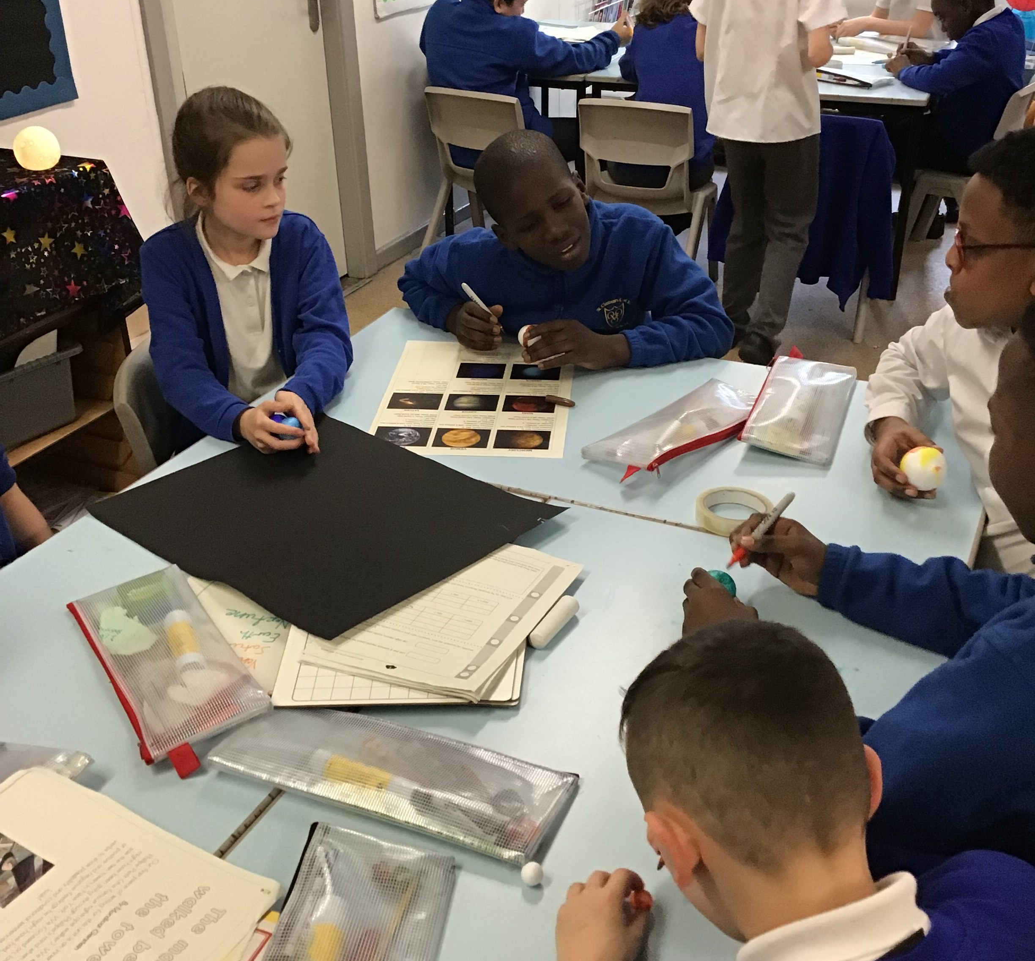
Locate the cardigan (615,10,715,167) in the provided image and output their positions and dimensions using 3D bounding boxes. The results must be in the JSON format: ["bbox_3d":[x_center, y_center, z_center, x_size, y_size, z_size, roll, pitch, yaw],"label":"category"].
[{"bbox_3d":[0.490,-1.275,4.019,0.370,0.470,0.330,12,31,23],"label":"cardigan"}]

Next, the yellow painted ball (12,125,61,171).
[{"bbox_3d":[-1.035,-0.716,2.664,0.105,0.102,0.105,-1,28,1],"label":"yellow painted ball"}]

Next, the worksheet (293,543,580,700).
[{"bbox_3d":[-0.080,0.146,1.439,0.210,0.020,0.290,11,31,22],"label":"worksheet"}]

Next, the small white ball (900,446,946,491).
[{"bbox_3d":[0.541,-0.017,1.647,0.060,0.060,0.060,-1,29,1],"label":"small white ball"}]

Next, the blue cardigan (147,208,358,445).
[{"bbox_3d":[-0.431,-0.212,2.050,0.350,0.410,0.350,-12,30,-18],"label":"blue cardigan"}]

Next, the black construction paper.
[{"bbox_3d":[-0.257,0.037,1.640,0.508,0.030,0.385,23,37,37],"label":"black construction paper"}]

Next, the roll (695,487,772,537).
[{"bbox_3d":[0.285,0.041,1.612,0.100,0.022,0.100,-1,28,1],"label":"roll"}]

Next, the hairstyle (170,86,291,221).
[{"bbox_3d":[-0.444,-0.508,1.910,0.195,0.205,0.160,21,36,35],"label":"hairstyle"}]

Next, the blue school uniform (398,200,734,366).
[{"bbox_3d":[0.102,-0.307,2.265,0.610,0.410,0.360,10,31,19],"label":"blue school uniform"}]

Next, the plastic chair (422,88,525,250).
[{"bbox_3d":[-0.047,-0.984,4.138,0.410,0.670,0.460,16,33,28],"label":"plastic chair"}]

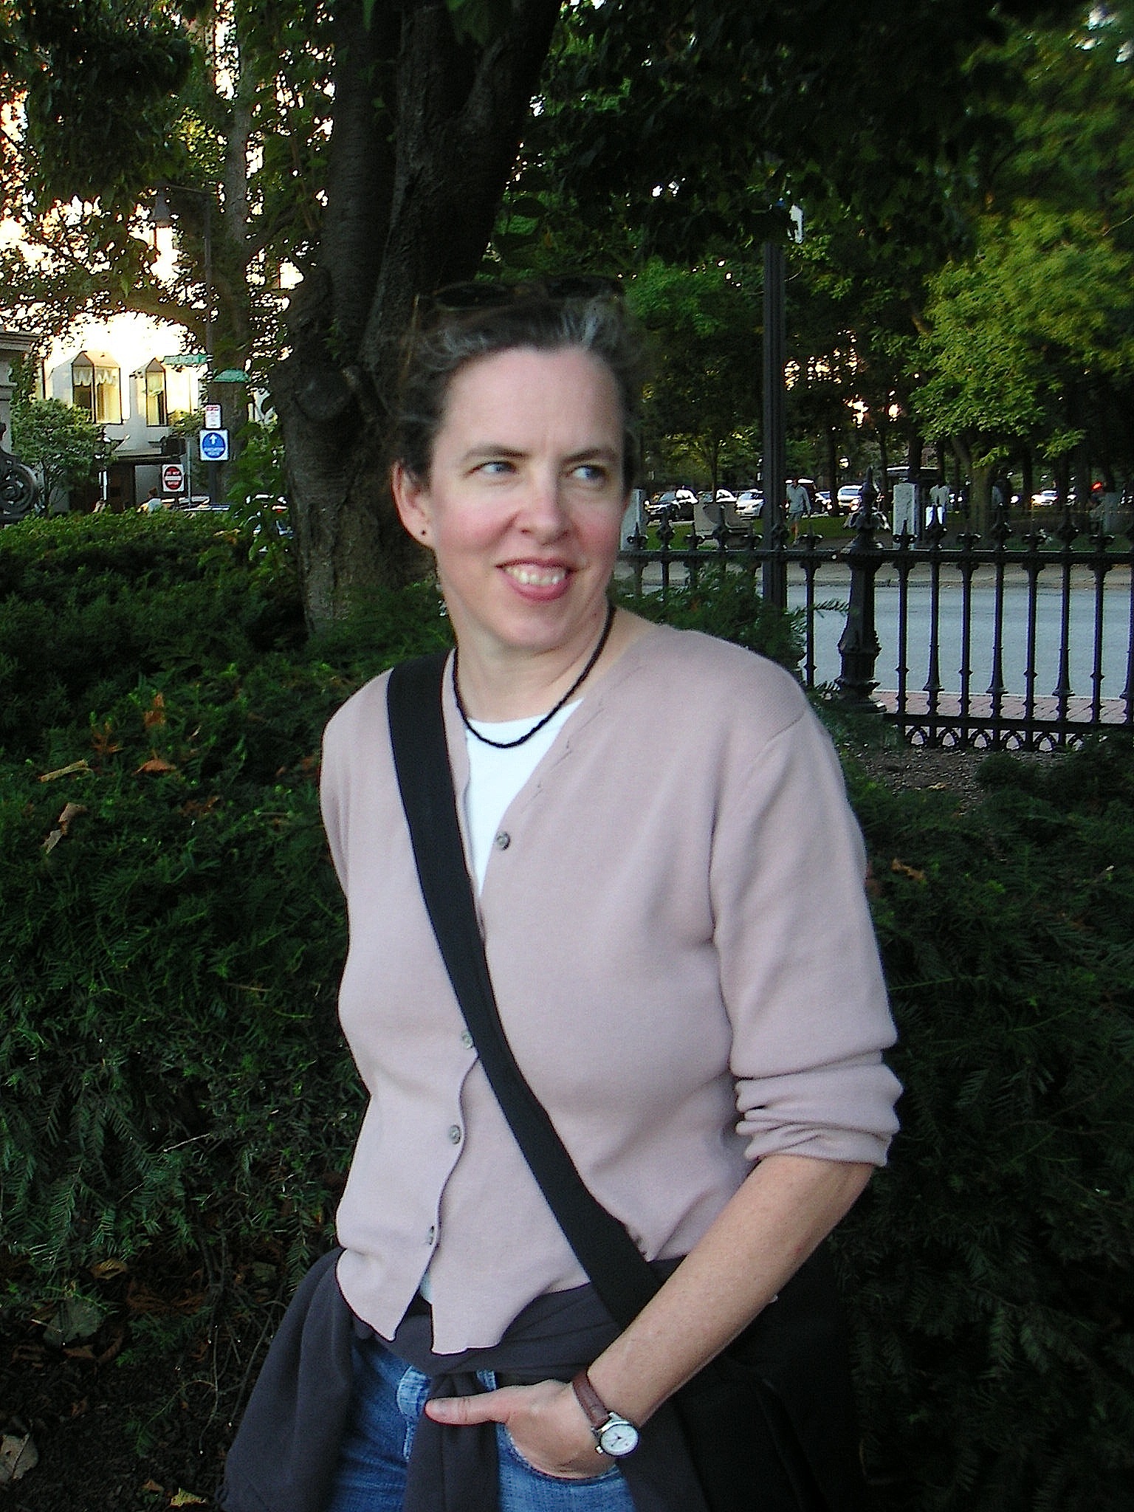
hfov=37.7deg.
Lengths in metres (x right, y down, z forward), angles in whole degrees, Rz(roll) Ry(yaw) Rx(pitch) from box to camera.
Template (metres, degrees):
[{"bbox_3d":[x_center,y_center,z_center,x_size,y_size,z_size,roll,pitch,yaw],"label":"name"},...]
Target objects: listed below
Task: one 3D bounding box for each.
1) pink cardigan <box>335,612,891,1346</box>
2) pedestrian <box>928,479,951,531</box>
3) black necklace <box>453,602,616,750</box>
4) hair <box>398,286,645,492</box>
[{"bbox_3d":[0.034,0.157,1.245,0.440,0.520,0.300,4,10,26],"label":"pink cardigan"},{"bbox_3d":[12.125,-8.148,54.000,0.600,1.720,0.450,4,10,25],"label":"pedestrian"},{"bbox_3d":[-0.024,-0.062,1.195,0.122,0.100,0.130,4,10,24],"label":"black necklace"},{"bbox_3d":[-0.033,-0.248,1.180,0.172,0.180,0.195,0,10,-18],"label":"hair"}]

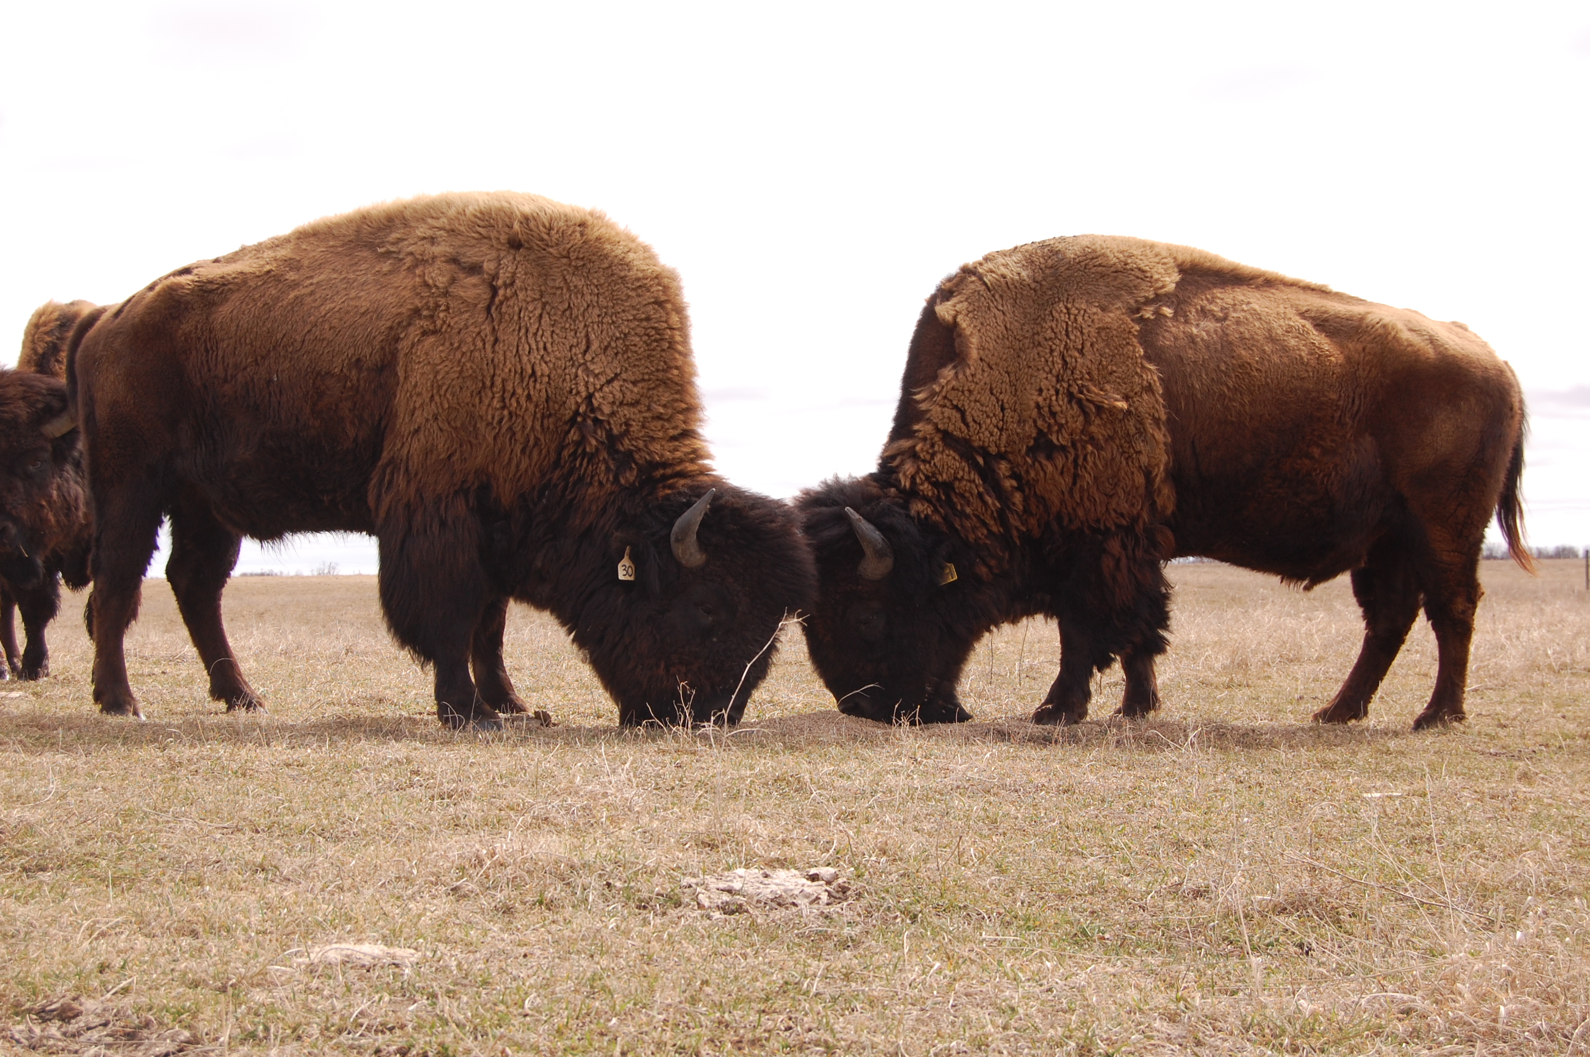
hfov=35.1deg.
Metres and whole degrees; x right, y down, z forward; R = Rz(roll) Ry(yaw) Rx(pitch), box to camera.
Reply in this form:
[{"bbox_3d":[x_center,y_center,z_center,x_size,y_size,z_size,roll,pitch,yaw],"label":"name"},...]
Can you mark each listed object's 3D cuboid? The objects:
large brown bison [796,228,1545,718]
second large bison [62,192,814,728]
[{"bbox_3d":[1.170,-0.163,8.120,2.330,1.570,0.720,-1,-1,5],"label":"large brown bison"},{"bbox_3d":[-1.240,-0.243,8.500,2.620,1.770,0.800,-1,-1,8],"label":"second large bison"}]

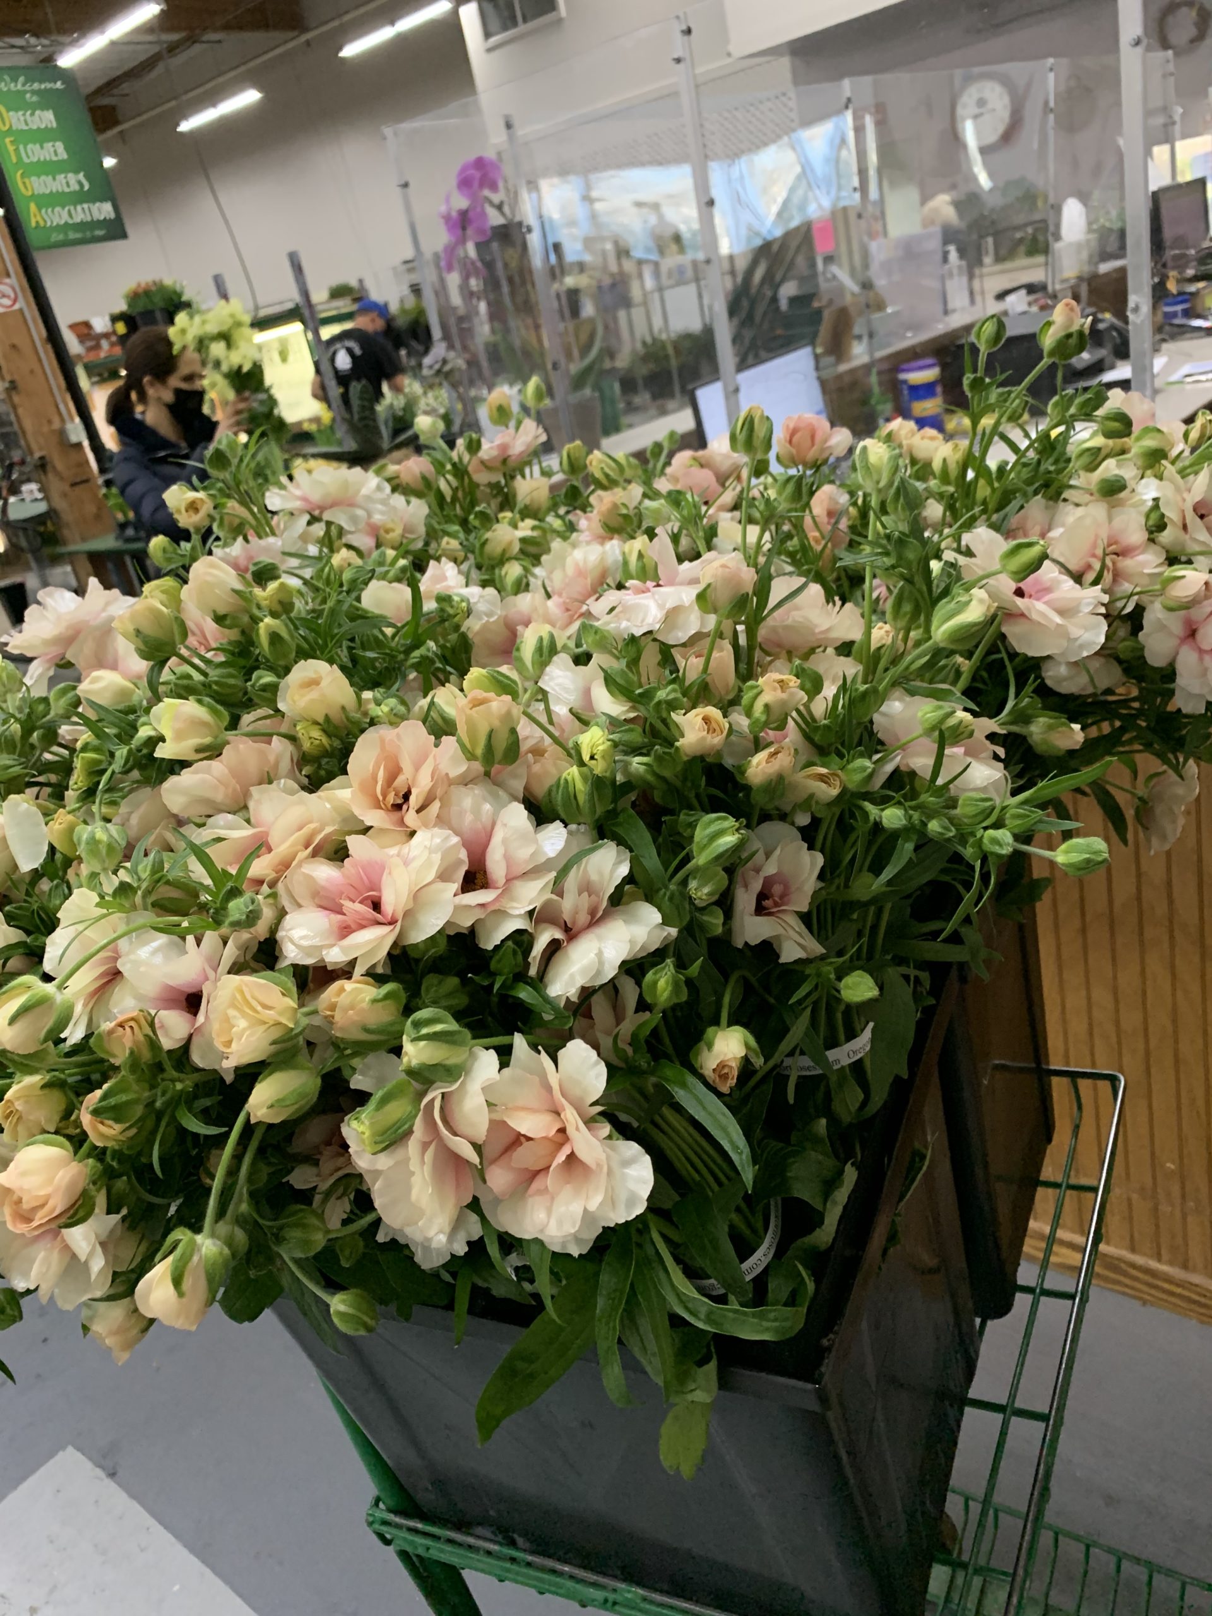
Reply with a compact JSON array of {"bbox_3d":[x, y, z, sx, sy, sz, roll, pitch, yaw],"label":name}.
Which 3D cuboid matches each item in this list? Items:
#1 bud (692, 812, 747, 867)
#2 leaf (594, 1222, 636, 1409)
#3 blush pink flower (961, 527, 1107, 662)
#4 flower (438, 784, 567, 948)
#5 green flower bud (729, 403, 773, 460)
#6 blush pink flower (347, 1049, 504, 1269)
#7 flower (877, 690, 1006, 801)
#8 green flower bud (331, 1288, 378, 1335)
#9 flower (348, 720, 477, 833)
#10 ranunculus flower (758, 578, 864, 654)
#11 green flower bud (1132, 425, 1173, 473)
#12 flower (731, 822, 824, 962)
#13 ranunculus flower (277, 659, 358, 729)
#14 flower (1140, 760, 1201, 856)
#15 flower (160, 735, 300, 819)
[{"bbox_3d":[0.062,0.017,0.660,0.030,0.024,0.024,-32,-4,12],"label":"bud"},{"bbox_3d":[0.004,0.221,0.530,0.015,0.078,0.018,-2,-12,8],"label":"leaf"},{"bbox_3d":[0.228,-0.114,0.650,0.082,0.045,0.068,33,47,-3],"label":"blush pink flower"},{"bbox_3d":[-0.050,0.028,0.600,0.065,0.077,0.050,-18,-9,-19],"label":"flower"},{"bbox_3d":[0.095,-0.245,0.790,0.028,0.036,0.028,-8,20,9],"label":"green flower bud"},{"bbox_3d":[-0.071,0.135,0.470,0.057,0.080,0.047,-2,11,25],"label":"blush pink flower"},{"bbox_3d":[0.177,-0.034,0.640,0.067,0.052,0.042,-15,31,-14],"label":"flower"},{"bbox_3d":[-0.111,0.222,0.535,0.021,0.021,0.021,-21,39,-28],"label":"green flower bud"},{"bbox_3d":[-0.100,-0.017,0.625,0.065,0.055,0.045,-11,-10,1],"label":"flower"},{"bbox_3d":[0.135,-0.127,0.800,0.069,0.045,0.065,2,21,9],"label":"ranunculus flower"},{"bbox_3d":[0.342,-0.225,0.760,0.029,0.026,0.026,-28,0,30],"label":"green flower bud"},{"bbox_3d":[0.094,0.046,0.670,0.055,0.070,0.045,-19,-3,-21],"label":"flower"},{"bbox_3d":[-0.142,-0.057,0.600,0.038,0.036,0.038,-21,45,0],"label":"ranunculus flower"},{"bbox_3d":[0.372,0.000,0.800,0.038,0.064,0.055,19,14,-18],"label":"flower"},{"bbox_3d":[-0.202,-0.017,0.650,0.074,0.042,0.060,-17,21,-16],"label":"flower"}]

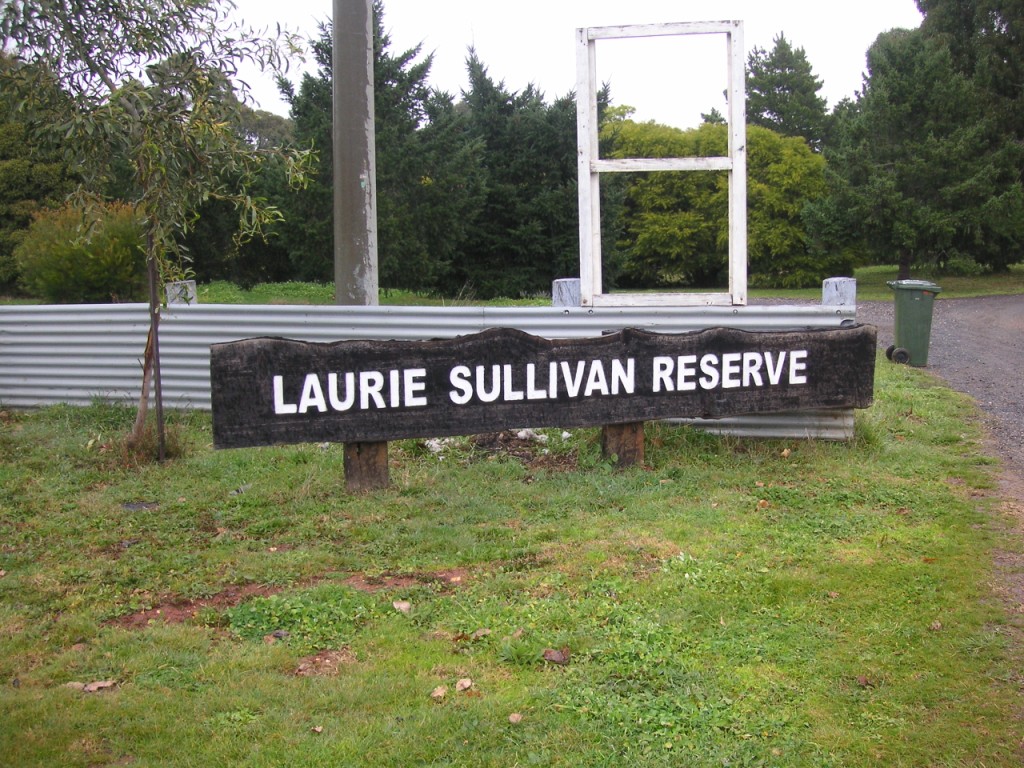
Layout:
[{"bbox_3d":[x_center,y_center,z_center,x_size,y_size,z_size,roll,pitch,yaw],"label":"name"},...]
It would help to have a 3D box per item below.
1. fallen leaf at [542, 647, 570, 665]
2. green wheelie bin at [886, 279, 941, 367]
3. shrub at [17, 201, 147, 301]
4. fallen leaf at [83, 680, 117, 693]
[{"bbox_3d":[0.125,0.764,3.080,0.079,0.035,0.060,0,7,0],"label":"fallen leaf"},{"bbox_3d":[4.622,-0.702,12.600,0.545,0.960,0.490,1,7,12],"label":"green wheelie bin"},{"bbox_3d":[-7.885,-2.348,20.000,2.250,2.000,2.100,0,7,0],"label":"shrub"},{"bbox_3d":[-1.093,0.801,2.900,0.085,0.025,0.055,0,7,0],"label":"fallen leaf"}]

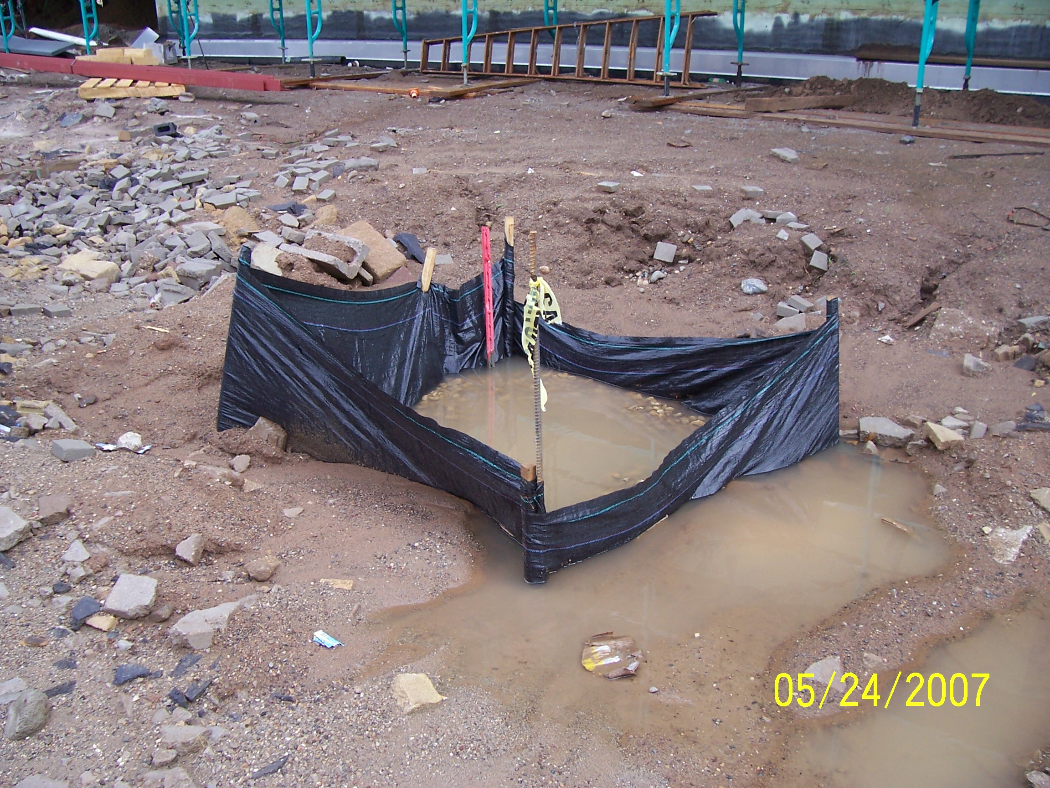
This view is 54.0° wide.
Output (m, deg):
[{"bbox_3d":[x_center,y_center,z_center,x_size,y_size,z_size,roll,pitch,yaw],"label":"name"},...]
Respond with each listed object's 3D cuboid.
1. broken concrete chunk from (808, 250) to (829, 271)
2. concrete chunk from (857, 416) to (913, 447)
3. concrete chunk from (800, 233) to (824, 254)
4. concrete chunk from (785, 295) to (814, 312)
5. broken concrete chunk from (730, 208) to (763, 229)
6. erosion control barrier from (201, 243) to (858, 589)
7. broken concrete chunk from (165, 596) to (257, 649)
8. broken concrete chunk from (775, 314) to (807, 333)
[{"bbox_3d":[1.497,-0.674,5.249,0.090,0.060,0.098,11,56,26],"label":"broken concrete chunk"},{"bbox_3d":[1.330,0.140,3.800,0.196,0.060,0.158,10,24,25],"label":"concrete chunk"},{"bbox_3d":[1.515,-0.799,5.458,0.088,0.065,0.088,-14,51,-32],"label":"concrete chunk"},{"bbox_3d":[1.314,-0.434,4.938,0.130,0.058,0.065,18,28,38],"label":"concrete chunk"},{"bbox_3d":[1.232,-0.980,5.754,0.185,0.095,0.115,0,22,0],"label":"broken concrete chunk"},{"bbox_3d":[0.019,-0.168,3.726,1.570,0.770,1.590,-20,29,-40],"label":"erosion control barrier"},{"bbox_3d":[-0.796,0.580,2.632,0.213,0.065,0.116,-19,28,-39],"label":"broken concrete chunk"},{"bbox_3d":[1.208,-0.321,4.686,0.140,0.055,0.095,4,47,11],"label":"broken concrete chunk"}]

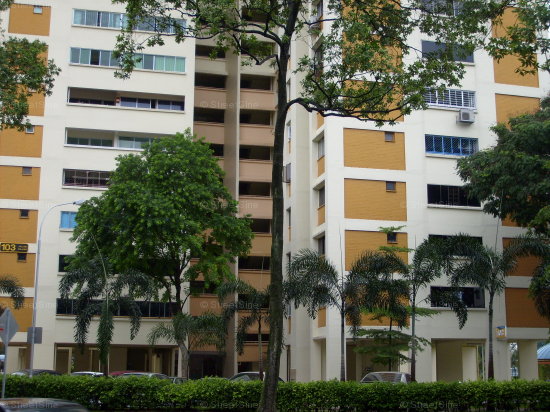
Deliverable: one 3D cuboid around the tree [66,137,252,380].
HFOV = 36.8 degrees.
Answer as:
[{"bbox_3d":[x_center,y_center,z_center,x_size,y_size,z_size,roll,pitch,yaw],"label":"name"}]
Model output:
[{"bbox_3d":[-5.694,2.854,41.741,8.800,13.850,8.500,0,-11,0],"label":"tree"}]

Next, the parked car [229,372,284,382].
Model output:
[{"bbox_3d":[-0.800,7.937,35.431,4.350,1.470,1.720,-3,-12,18],"label":"parked car"}]

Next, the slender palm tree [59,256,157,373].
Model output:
[{"bbox_3d":[-6.310,4.614,30.479,3.300,5.990,3.300,0,-11,0],"label":"slender palm tree"}]

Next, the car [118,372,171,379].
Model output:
[{"bbox_3d":[-5.886,8.242,37.098,4.350,1.470,1.720,-3,-12,18],"label":"car"}]

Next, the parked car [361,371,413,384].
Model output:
[{"bbox_3d":[4.643,7.615,33.666,4.350,1.470,1.720,-3,-12,18],"label":"parked car"}]

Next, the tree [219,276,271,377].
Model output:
[{"bbox_3d":[-0.813,4.898,29.409,2.500,5.080,2.500,0,-11,0],"label":"tree"}]

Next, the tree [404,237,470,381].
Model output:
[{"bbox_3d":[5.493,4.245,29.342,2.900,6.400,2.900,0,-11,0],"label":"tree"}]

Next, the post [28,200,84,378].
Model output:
[{"bbox_3d":[-8.173,3.703,30.863,1.710,7.910,0.300,0,-11,0],"label":"post"}]

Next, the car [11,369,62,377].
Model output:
[{"bbox_3d":[-11.278,8.604,39.060,4.350,1.470,1.720,-3,-12,18],"label":"car"}]

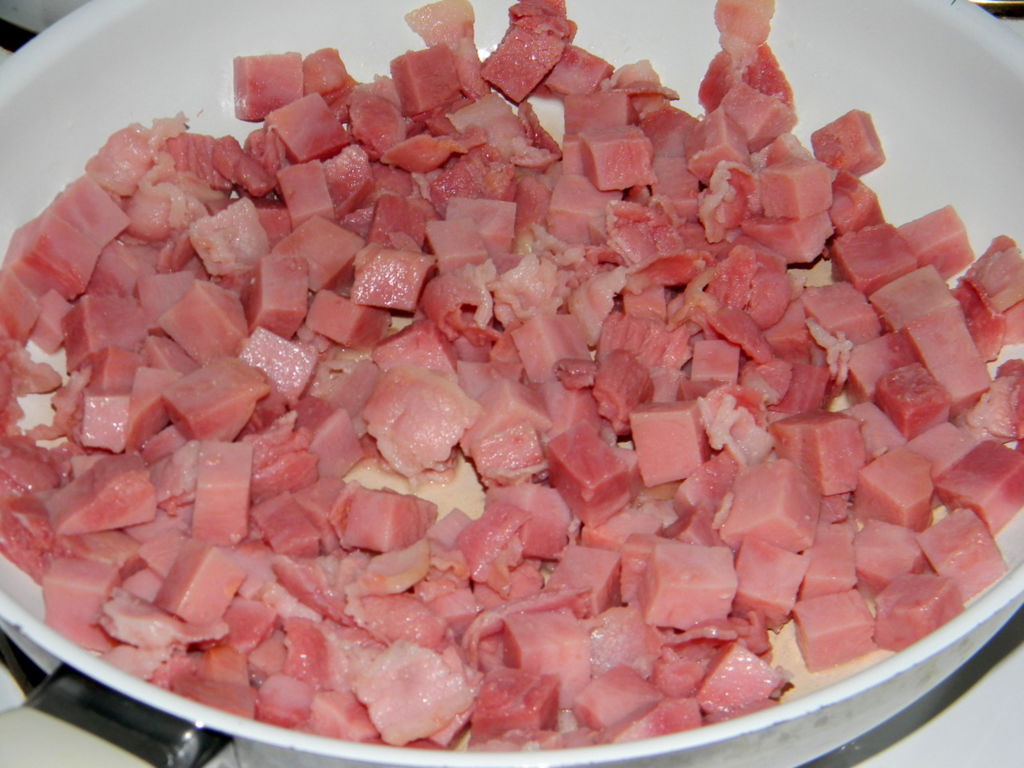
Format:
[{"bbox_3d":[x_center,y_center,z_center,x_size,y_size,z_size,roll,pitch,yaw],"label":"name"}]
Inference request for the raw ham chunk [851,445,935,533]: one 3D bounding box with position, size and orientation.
[{"bbox_3d":[0.083,0.025,0.531,0.010,0.015,0.013,-28,55,-20],"label":"raw ham chunk"}]

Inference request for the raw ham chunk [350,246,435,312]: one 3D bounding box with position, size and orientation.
[{"bbox_3d":[-0.027,-0.024,0.566,0.015,0.011,0.014,9,14,2],"label":"raw ham chunk"}]

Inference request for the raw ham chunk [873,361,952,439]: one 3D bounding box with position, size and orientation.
[{"bbox_3d":[0.088,0.004,0.543,0.010,0.008,0.013,-18,44,-15],"label":"raw ham chunk"}]

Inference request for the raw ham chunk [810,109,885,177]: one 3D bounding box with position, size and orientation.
[{"bbox_3d":[0.082,-0.058,0.596,0.012,0.011,0.012,-27,72,32],"label":"raw ham chunk"}]

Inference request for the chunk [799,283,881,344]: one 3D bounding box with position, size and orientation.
[{"bbox_3d":[0.076,-0.015,0.564,0.013,0.010,0.014,-21,44,-10],"label":"chunk"}]

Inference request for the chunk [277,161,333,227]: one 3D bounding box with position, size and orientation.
[{"bbox_3d":[-0.050,-0.045,0.600,0.011,0.014,0.012,-16,75,-6],"label":"chunk"}]

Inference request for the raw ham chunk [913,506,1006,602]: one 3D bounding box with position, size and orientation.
[{"bbox_3d":[0.094,0.035,0.510,0.011,0.012,0.012,-33,50,2],"label":"raw ham chunk"}]

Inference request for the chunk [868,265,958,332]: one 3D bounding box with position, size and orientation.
[{"bbox_3d":[0.093,-0.015,0.558,0.016,0.013,0.015,-25,42,-3],"label":"chunk"}]

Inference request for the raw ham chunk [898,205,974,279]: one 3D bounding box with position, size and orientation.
[{"bbox_3d":[0.101,-0.033,0.585,0.014,0.011,0.010,-25,47,3],"label":"raw ham chunk"}]

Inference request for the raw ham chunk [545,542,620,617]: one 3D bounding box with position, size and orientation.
[{"bbox_3d":[0.015,0.044,0.510,0.011,0.013,0.015,5,31,17],"label":"raw ham chunk"}]

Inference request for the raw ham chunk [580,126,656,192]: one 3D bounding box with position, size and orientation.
[{"bbox_3d":[0.025,-0.054,0.591,0.014,0.011,0.015,-8,18,-8],"label":"raw ham chunk"}]

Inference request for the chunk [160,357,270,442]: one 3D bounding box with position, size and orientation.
[{"bbox_3d":[-0.066,0.004,0.548,0.018,0.010,0.011,-21,55,-33],"label":"chunk"}]

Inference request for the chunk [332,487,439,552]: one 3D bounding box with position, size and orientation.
[{"bbox_3d":[-0.027,0.029,0.527,0.013,0.011,0.018,10,7,27],"label":"chunk"}]

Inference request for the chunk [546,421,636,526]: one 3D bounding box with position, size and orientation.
[{"bbox_3d":[0.017,0.019,0.532,0.010,0.013,0.016,-30,54,-20],"label":"chunk"}]

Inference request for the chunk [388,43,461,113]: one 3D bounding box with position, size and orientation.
[{"bbox_3d":[-0.021,-0.075,0.603,0.011,0.013,0.013,-16,5,-18],"label":"chunk"}]

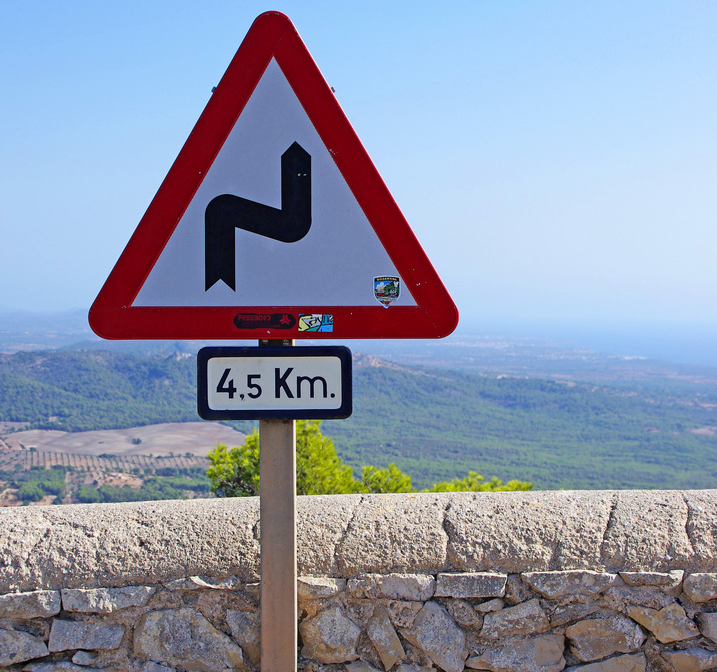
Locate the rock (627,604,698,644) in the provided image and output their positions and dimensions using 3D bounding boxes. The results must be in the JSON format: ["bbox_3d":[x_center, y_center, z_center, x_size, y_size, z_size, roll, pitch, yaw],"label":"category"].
[{"bbox_3d":[0.761,0.719,4.530,0.185,0.100,0.140,0,1,0],"label":"rock"}]

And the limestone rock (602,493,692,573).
[{"bbox_3d":[0.721,0.491,4.600,0.232,0.190,0.340,0,1,0],"label":"limestone rock"}]

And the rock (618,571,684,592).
[{"bbox_3d":[0.731,0.614,4.525,0.165,0.055,0.130,0,1,0],"label":"rock"}]

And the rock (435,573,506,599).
[{"bbox_3d":[0.281,0.621,4.515,0.179,0.065,0.130,0,1,0],"label":"rock"}]

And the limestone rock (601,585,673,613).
[{"bbox_3d":[0.698,0.655,4.530,0.175,0.070,0.120,0,1,0],"label":"limestone rock"}]

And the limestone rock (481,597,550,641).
[{"bbox_3d":[0.390,0.694,4.471,0.166,0.100,0.130,0,1,7],"label":"limestone rock"}]

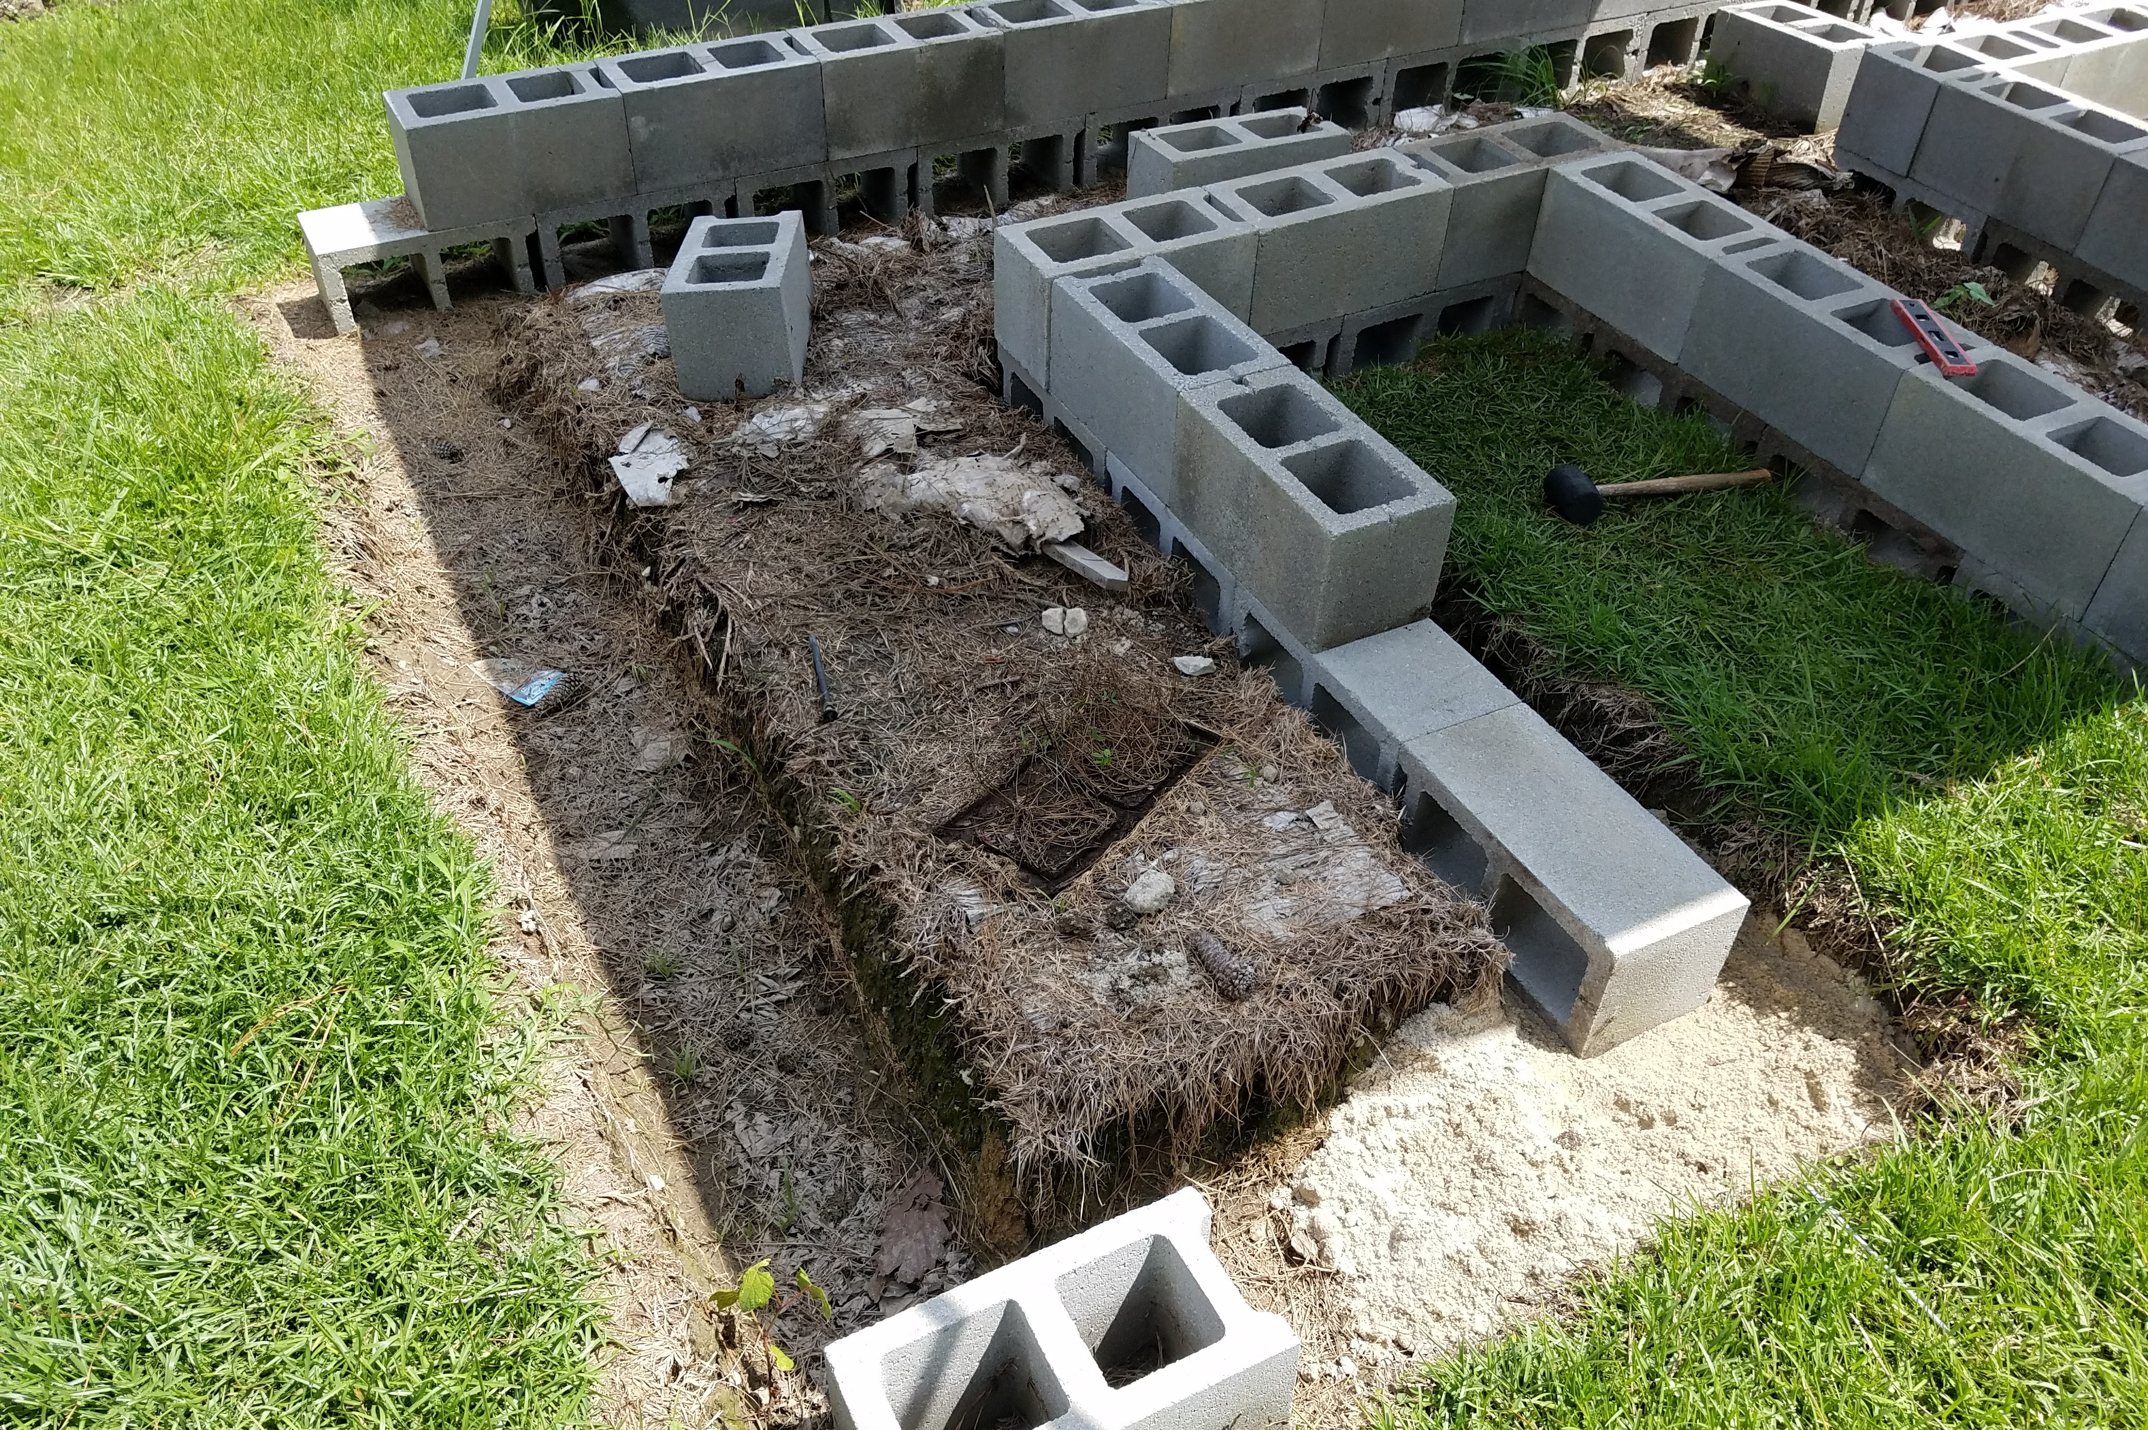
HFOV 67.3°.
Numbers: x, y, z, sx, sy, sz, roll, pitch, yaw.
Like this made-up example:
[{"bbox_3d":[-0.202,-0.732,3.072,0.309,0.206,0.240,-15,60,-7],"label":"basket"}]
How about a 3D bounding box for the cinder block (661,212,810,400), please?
[{"bbox_3d":[-0.596,-0.745,2.913,0.194,0.194,0.397,-3,35,-1],"label":"cinder block"}]

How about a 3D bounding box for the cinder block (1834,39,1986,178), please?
[{"bbox_3d":[1.855,-1.295,3.398,0.397,0.194,0.194,-17,44,-20],"label":"cinder block"}]

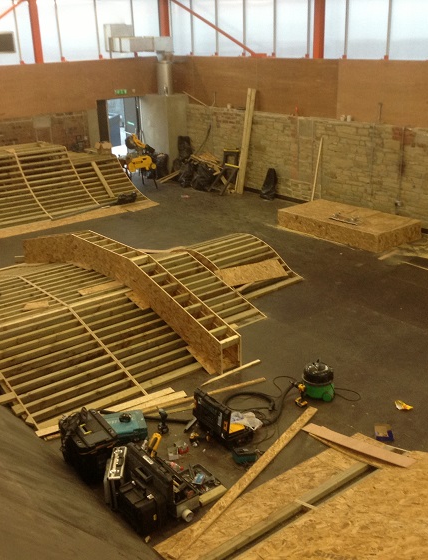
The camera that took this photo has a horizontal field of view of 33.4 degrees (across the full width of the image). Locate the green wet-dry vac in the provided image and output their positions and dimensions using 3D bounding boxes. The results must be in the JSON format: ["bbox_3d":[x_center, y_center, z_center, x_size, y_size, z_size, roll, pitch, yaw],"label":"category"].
[{"bbox_3d":[1.106,1.036,7.615,0.360,0.440,0.360,-2,20,0],"label":"green wet-dry vac"}]

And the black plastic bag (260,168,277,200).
[{"bbox_3d":[1.271,-2.198,16.230,0.330,0.670,0.390,-17,25,-35],"label":"black plastic bag"}]

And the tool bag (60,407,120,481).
[{"bbox_3d":[-1.161,1.522,6.568,0.380,0.380,0.570,-17,25,-35],"label":"tool bag"}]

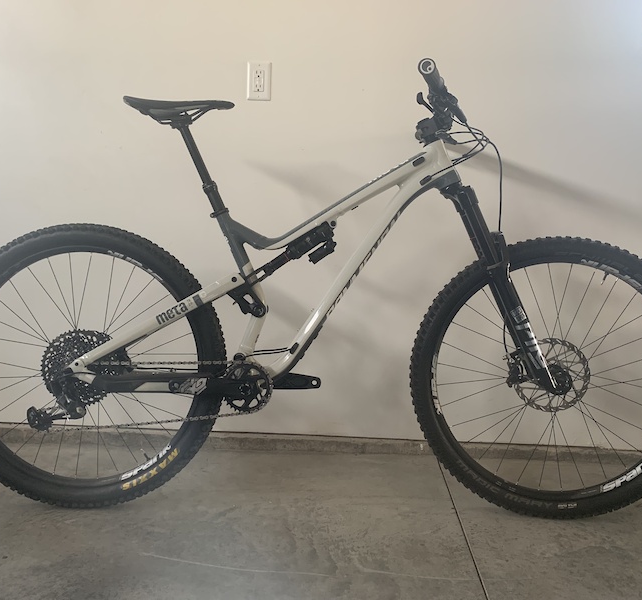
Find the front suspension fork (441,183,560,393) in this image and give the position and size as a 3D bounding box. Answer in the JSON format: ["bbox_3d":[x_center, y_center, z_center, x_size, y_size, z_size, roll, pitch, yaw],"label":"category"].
[{"bbox_3d":[0.469,-0.031,1.560,0.112,0.585,0.185,-22,2,10],"label":"front suspension fork"}]

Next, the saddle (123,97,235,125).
[{"bbox_3d":[-0.361,-0.481,1.545,0.272,0.062,0.142,2,2,0],"label":"saddle"}]

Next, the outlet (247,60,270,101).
[{"bbox_3d":[-0.192,-0.691,1.895,0.077,0.121,0.008,2,6,2],"label":"outlet"}]

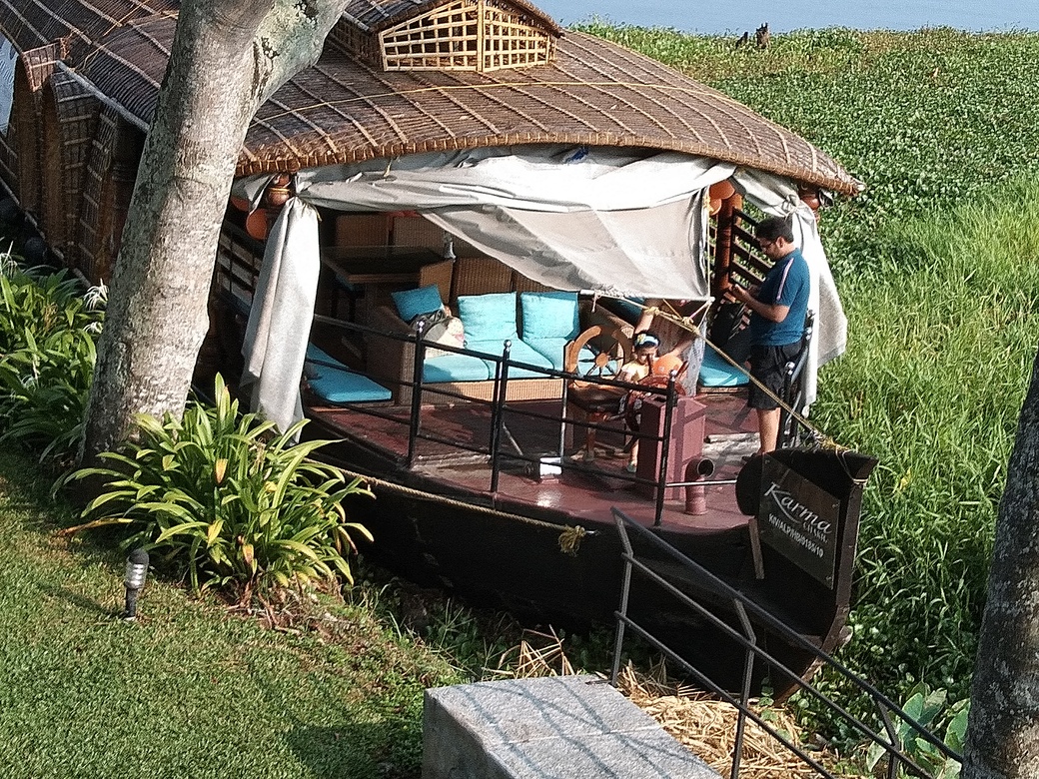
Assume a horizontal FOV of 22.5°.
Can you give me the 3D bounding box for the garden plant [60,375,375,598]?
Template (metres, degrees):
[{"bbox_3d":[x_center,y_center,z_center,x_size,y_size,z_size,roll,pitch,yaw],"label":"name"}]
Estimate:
[{"bbox_3d":[-1.790,0.570,15.450,1.800,1.170,1.600,3,16,0],"label":"garden plant"}]

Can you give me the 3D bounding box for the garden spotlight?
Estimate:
[{"bbox_3d":[-2.170,1.098,14.750,0.118,0.410,0.118,9,17,0],"label":"garden spotlight"}]

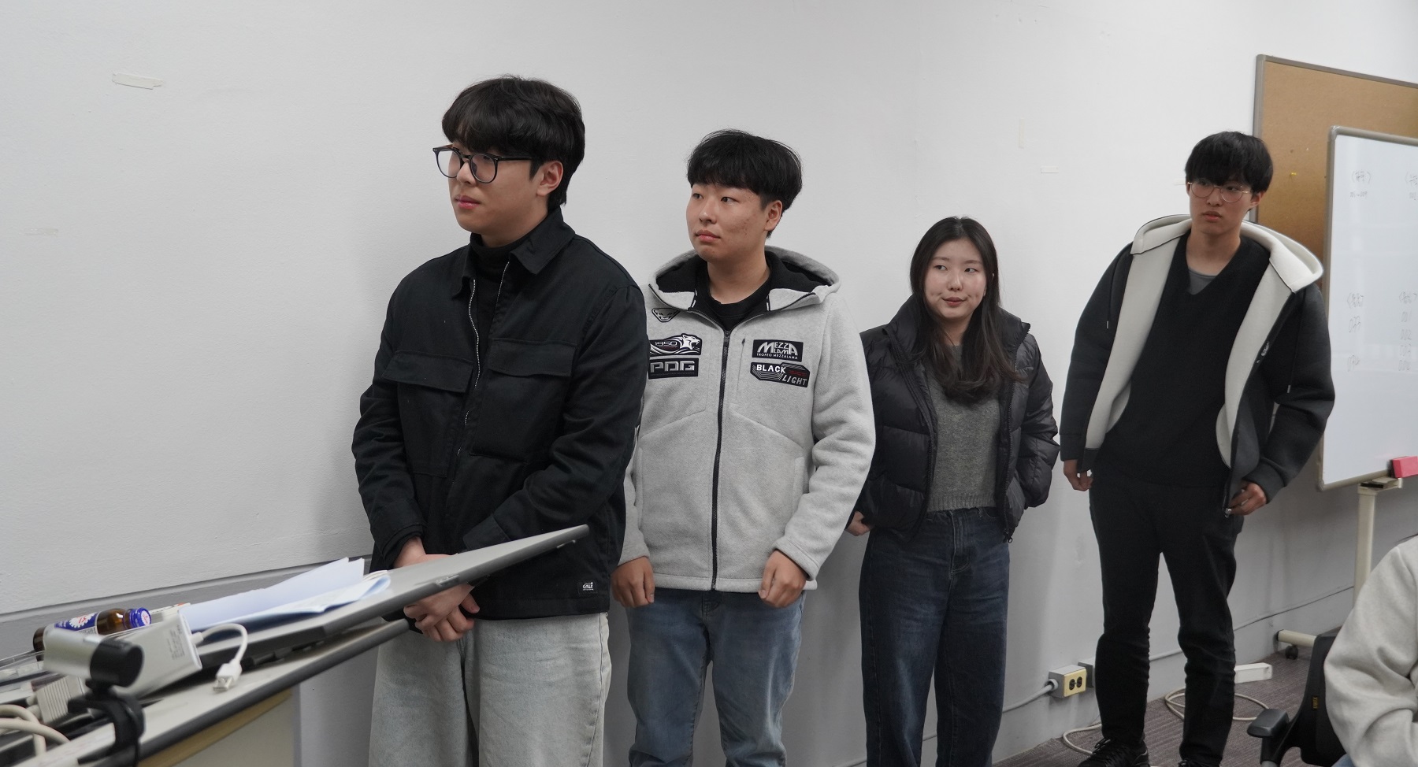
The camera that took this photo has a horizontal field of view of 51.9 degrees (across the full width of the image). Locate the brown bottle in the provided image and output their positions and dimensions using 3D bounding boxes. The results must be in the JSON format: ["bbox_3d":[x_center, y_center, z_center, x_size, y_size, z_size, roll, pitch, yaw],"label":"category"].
[{"bbox_3d":[-0.683,0.279,1.622,0.121,0.046,0.046,-17,0,6],"label":"brown bottle"}]

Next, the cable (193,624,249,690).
[{"bbox_3d":[-0.504,0.279,1.509,0.052,0.055,0.110,-2,4,-25],"label":"cable"}]

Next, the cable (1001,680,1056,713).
[{"bbox_3d":[0.935,0.919,4.269,0.040,0.060,0.270,4,6,45],"label":"cable"}]

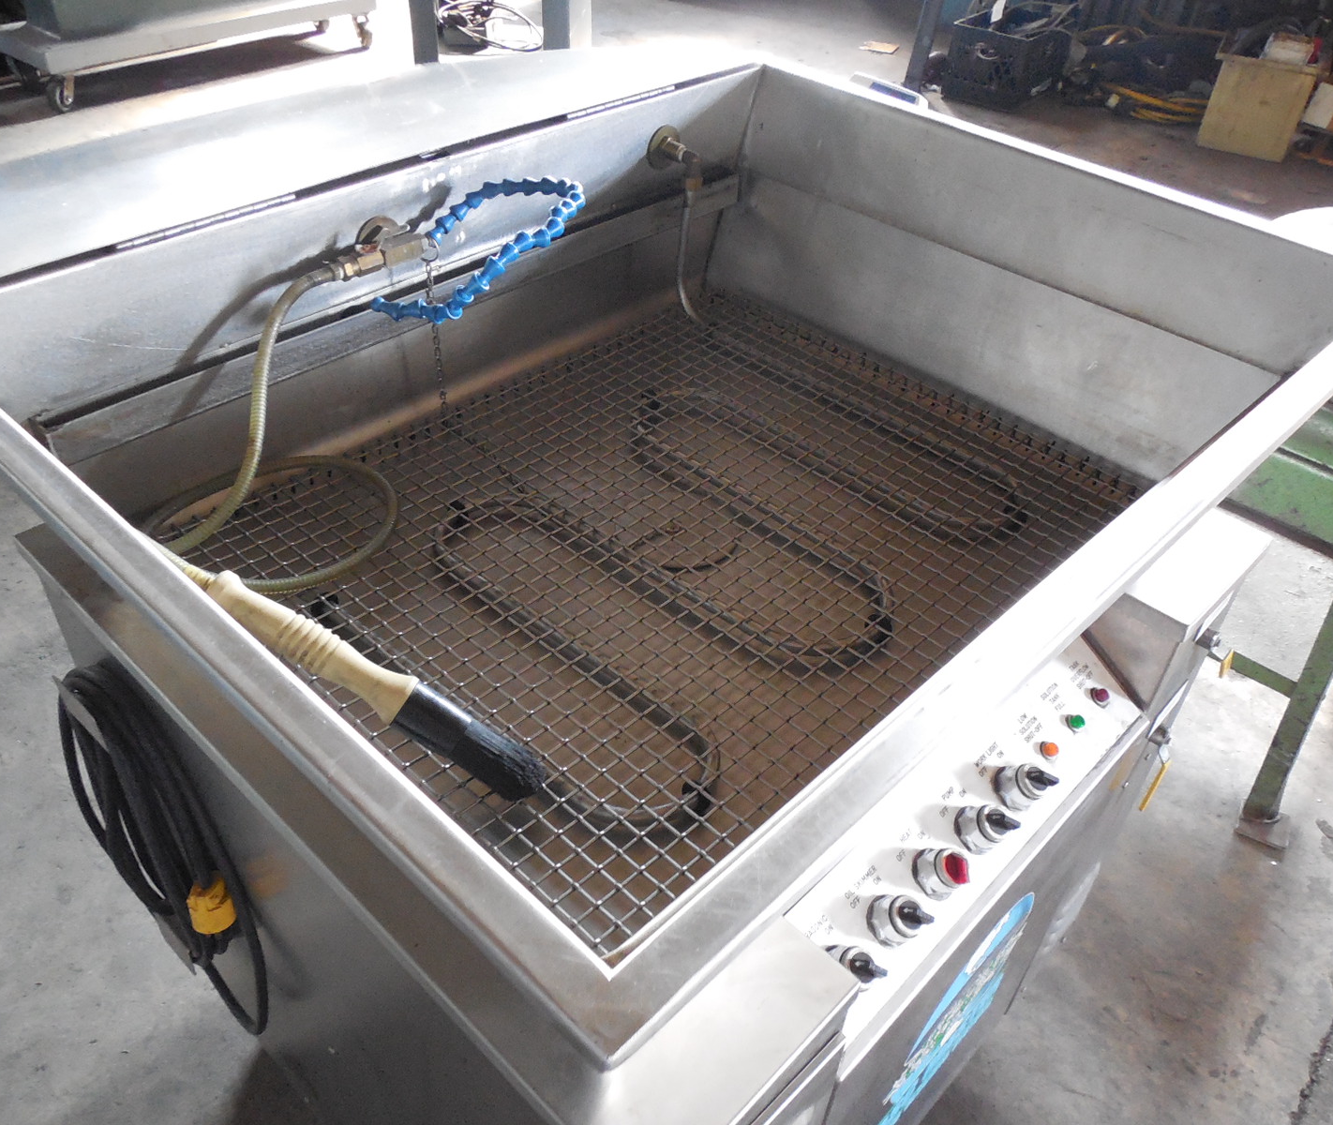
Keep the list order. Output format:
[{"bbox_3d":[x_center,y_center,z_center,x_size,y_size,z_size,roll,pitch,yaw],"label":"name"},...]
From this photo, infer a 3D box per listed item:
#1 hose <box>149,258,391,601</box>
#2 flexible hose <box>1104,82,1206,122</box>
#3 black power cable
[{"bbox_3d":[-0.299,-0.094,0.803,0.172,0.197,0.201,33,48,31],"label":"hose"},{"bbox_3d":[2.039,-1.906,4.523,0.430,0.090,0.310,33,48,31],"label":"flexible hose"},{"bbox_3d":[-0.401,0.263,0.902,0.190,0.449,0.056,33,48,31],"label":"black power cable"}]

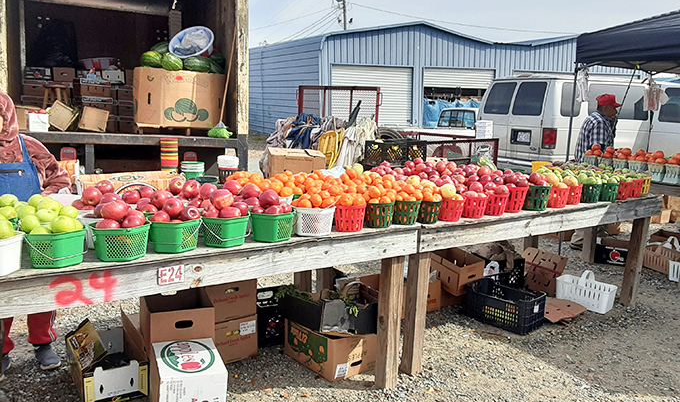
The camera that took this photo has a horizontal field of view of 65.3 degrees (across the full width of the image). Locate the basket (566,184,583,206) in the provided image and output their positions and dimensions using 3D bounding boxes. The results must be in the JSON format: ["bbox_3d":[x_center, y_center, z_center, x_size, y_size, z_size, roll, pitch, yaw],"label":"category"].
[{"bbox_3d":[1.675,-0.051,3.795,0.155,0.142,0.155,-5,13,-27],"label":"basket"}]

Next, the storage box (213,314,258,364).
[{"bbox_3d":[-0.768,0.796,3.319,0.338,0.230,0.431,-6,13,-35],"label":"storage box"}]

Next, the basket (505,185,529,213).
[{"bbox_3d":[1.179,-0.018,3.578,0.165,0.158,0.165,-5,12,-35],"label":"basket"}]

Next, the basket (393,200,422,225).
[{"bbox_3d":[0.398,0.060,3.112,0.163,0.140,0.163,-5,13,-33],"label":"basket"}]

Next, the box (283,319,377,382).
[{"bbox_3d":[-0.057,0.822,3.170,0.315,0.265,0.482,-6,13,-36],"label":"box"}]

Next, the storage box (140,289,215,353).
[{"bbox_3d":[-0.899,0.631,2.940,0.313,0.260,0.490,-4,13,-22],"label":"storage box"}]

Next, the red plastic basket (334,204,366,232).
[{"bbox_3d":[0.058,0.088,2.894,0.168,0.140,0.168,2,11,0],"label":"red plastic basket"}]

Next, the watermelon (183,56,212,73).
[{"bbox_3d":[-1.641,-1.577,6.150,0.320,0.200,0.210,-4,13,-22],"label":"watermelon"}]

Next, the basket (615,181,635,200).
[{"bbox_3d":[2.330,-0.092,4.392,0.163,0.147,0.163,-5,12,-32],"label":"basket"}]

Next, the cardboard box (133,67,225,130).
[{"bbox_3d":[-1.883,-1.181,6.129,1.030,0.610,1.030,-2,11,-22],"label":"cardboard box"}]

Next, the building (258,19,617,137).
[{"bbox_3d":[3.840,-4.854,22.294,14.200,3.780,8.500,-5,13,-27],"label":"building"}]

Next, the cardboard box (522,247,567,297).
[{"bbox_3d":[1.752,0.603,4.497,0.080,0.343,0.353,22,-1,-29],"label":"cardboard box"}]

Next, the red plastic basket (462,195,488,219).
[{"bbox_3d":[0.814,0.024,3.166,0.160,0.133,0.160,4,12,14],"label":"red plastic basket"}]

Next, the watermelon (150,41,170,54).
[{"bbox_3d":[-2.030,-1.719,6.100,0.300,0.205,0.220,-1,11,-15],"label":"watermelon"}]

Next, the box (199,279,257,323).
[{"bbox_3d":[-0.744,0.526,3.186,0.325,0.258,0.420,-7,14,-33],"label":"box"}]

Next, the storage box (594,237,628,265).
[{"bbox_3d":[3.057,0.575,5.918,0.410,0.215,0.330,5,11,17],"label":"storage box"}]

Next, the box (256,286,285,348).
[{"bbox_3d":[-0.463,0.805,3.734,0.370,0.300,0.360,0,11,-13],"label":"box"}]

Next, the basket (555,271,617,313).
[{"bbox_3d":[1.900,0.667,4.070,0.175,0.255,0.400,-8,13,-39],"label":"basket"}]

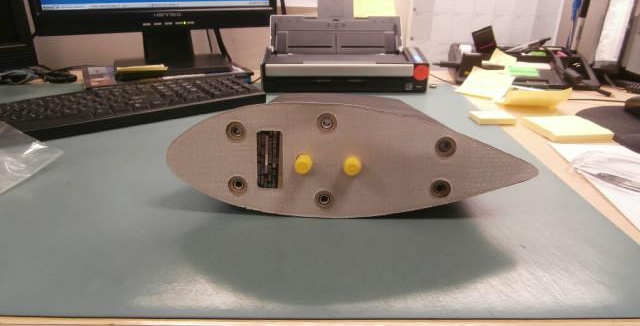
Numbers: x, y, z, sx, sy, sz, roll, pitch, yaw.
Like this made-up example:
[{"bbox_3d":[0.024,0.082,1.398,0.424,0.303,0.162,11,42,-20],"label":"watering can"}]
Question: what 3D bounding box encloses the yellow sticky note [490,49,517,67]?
[{"bbox_3d":[0.354,-0.201,0.860,0.047,0.010,0.052,29,55,22],"label":"yellow sticky note"}]

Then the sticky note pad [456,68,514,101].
[{"bbox_3d":[0.286,-0.137,0.763,0.078,0.008,0.078,21,52,32],"label":"sticky note pad"}]

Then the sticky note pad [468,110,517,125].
[{"bbox_3d":[0.240,-0.062,0.616,0.050,0.009,0.037,0,23,-2],"label":"sticky note pad"}]

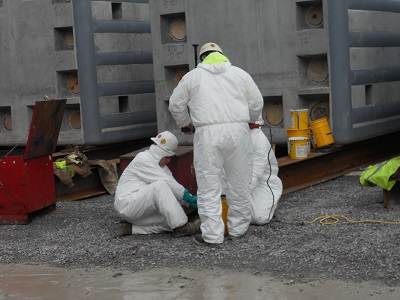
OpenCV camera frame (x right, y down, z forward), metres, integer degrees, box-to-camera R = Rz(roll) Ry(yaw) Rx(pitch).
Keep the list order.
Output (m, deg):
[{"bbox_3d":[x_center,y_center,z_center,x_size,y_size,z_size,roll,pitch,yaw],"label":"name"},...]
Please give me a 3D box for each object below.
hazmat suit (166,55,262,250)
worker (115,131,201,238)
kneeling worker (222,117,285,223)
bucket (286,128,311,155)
[{"bbox_3d":[0.134,-0.036,7.920,0.800,1.670,0.520,-3,7,-5],"label":"hazmat suit"},{"bbox_3d":[-0.382,0.299,8.200,0.820,0.960,0.580,-2,7,9],"label":"worker"},{"bbox_3d":[0.453,0.207,8.580,0.640,0.970,0.550,-9,9,-44],"label":"kneeling worker"},{"bbox_3d":[1.221,-0.083,11.000,0.300,0.355,0.300,-3,7,0],"label":"bucket"}]

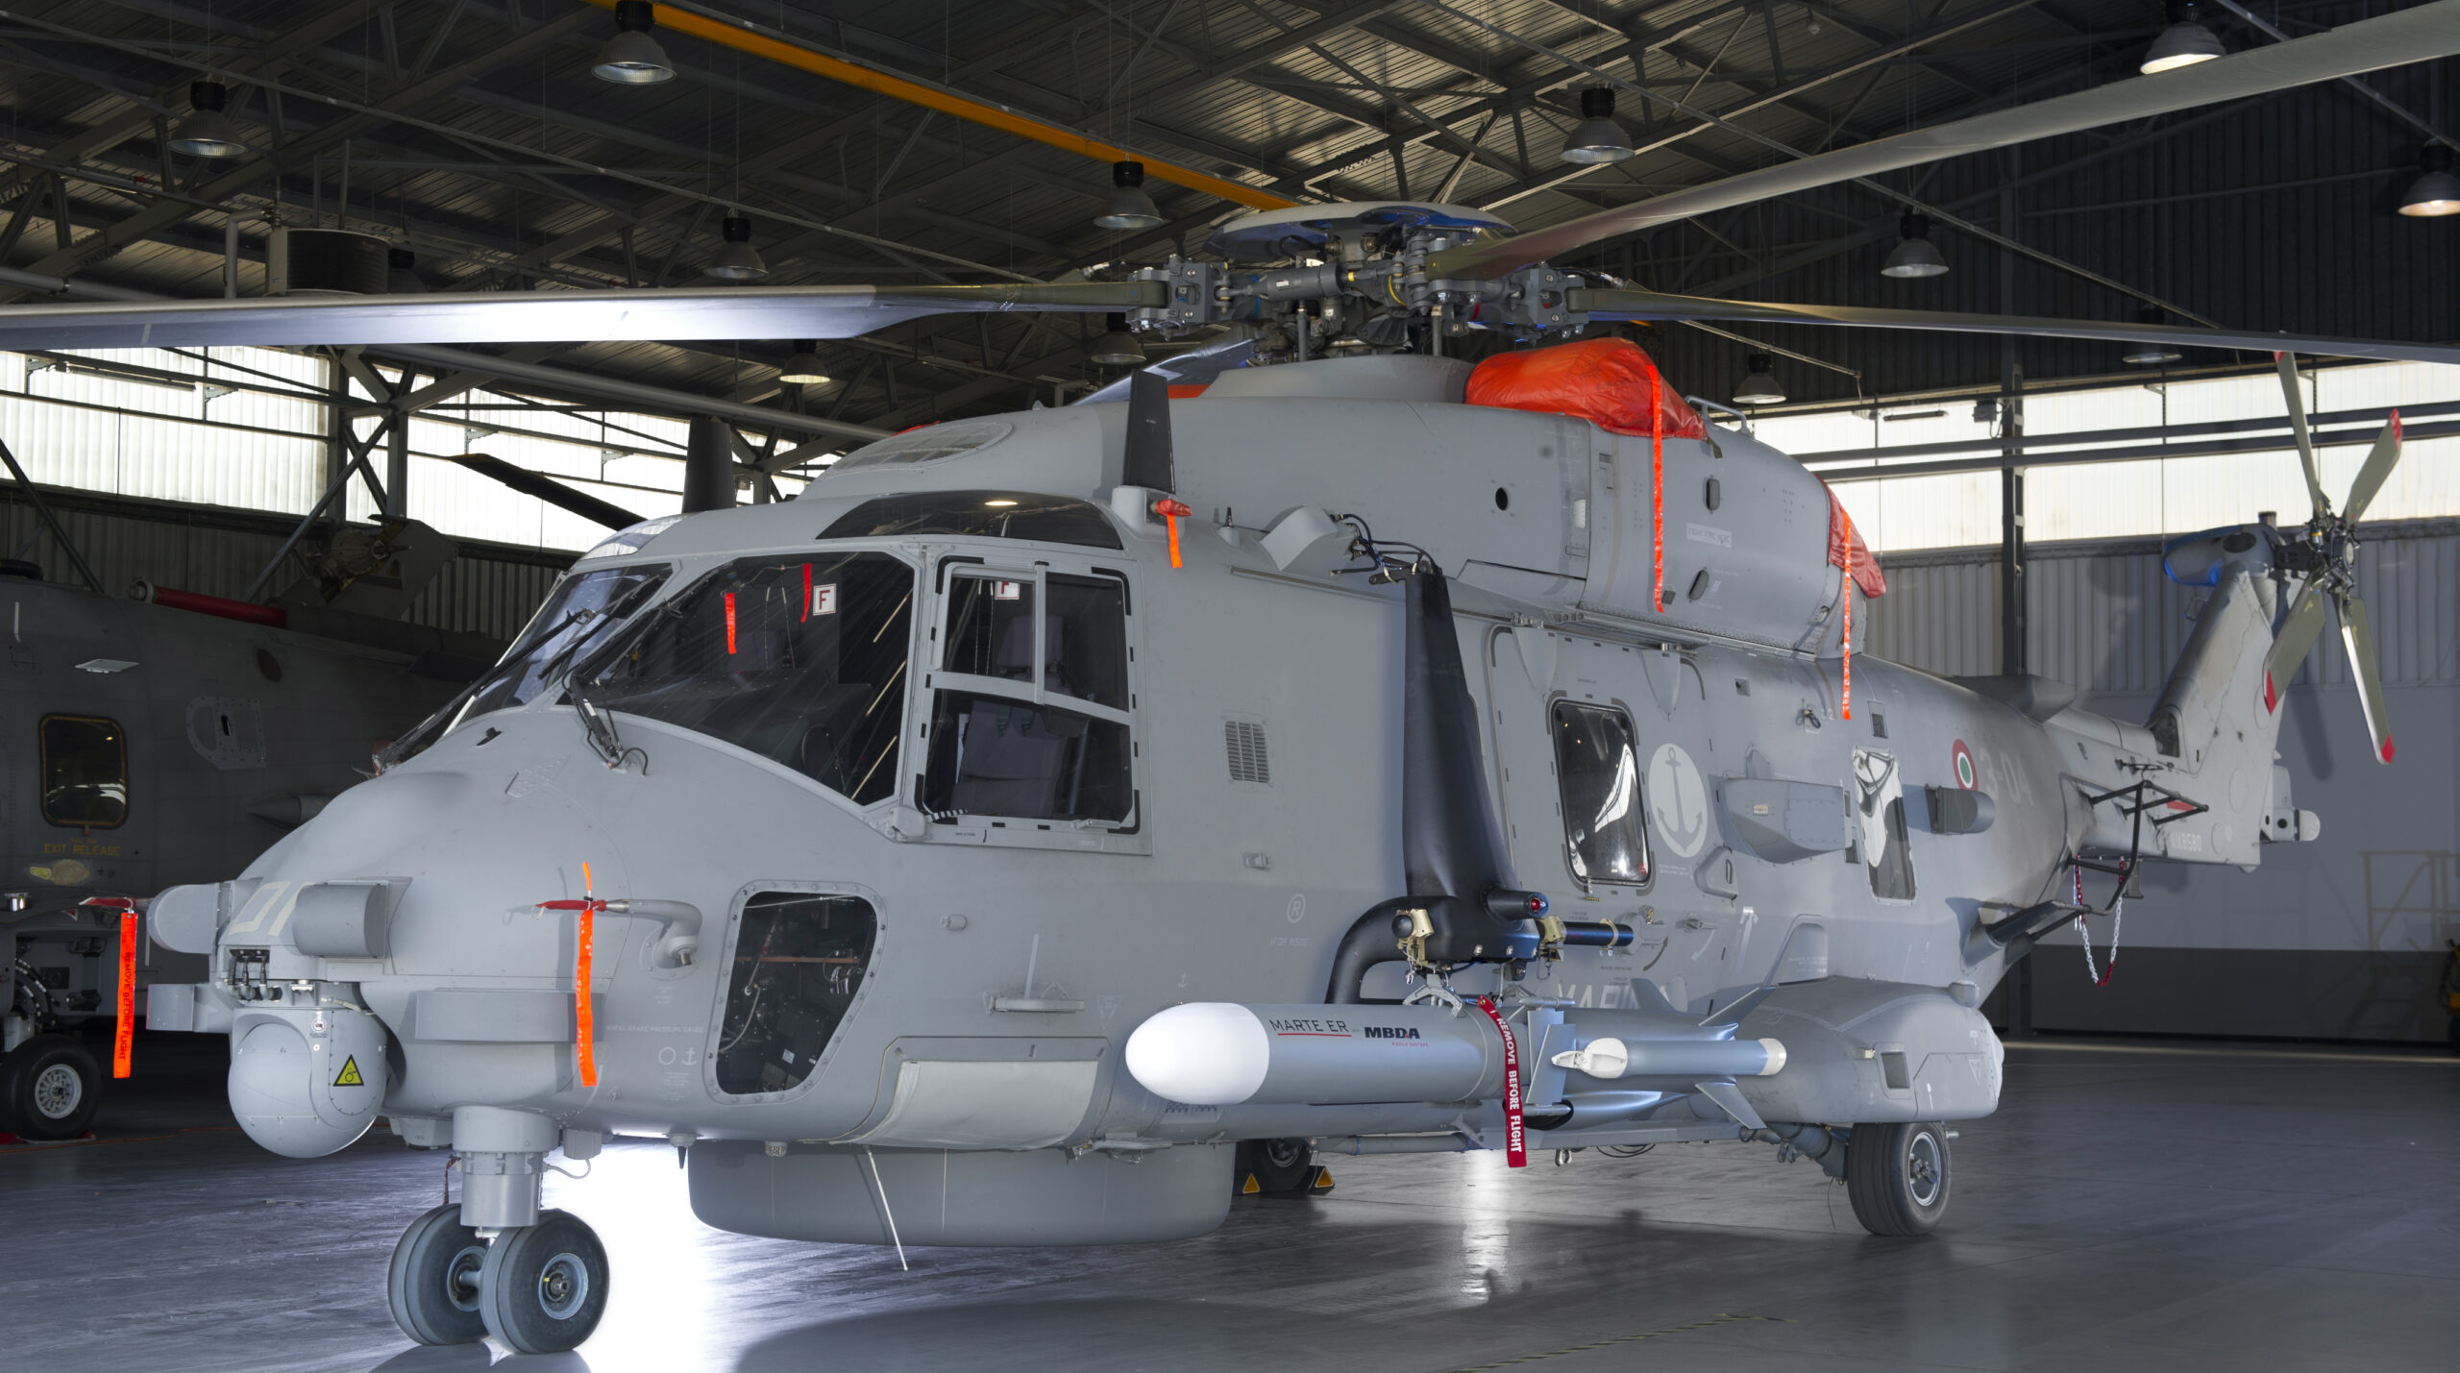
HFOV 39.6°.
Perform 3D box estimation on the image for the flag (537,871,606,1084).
[{"bbox_3d":[-1.746,0.777,9.029,0.050,0.564,0.210,-2,-5,36],"label":"flag"}]

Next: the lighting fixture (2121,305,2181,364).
[{"bbox_3d":[9.353,-3.579,34.604,0.582,0.483,0.582,1,-4,0],"label":"lighting fixture"}]

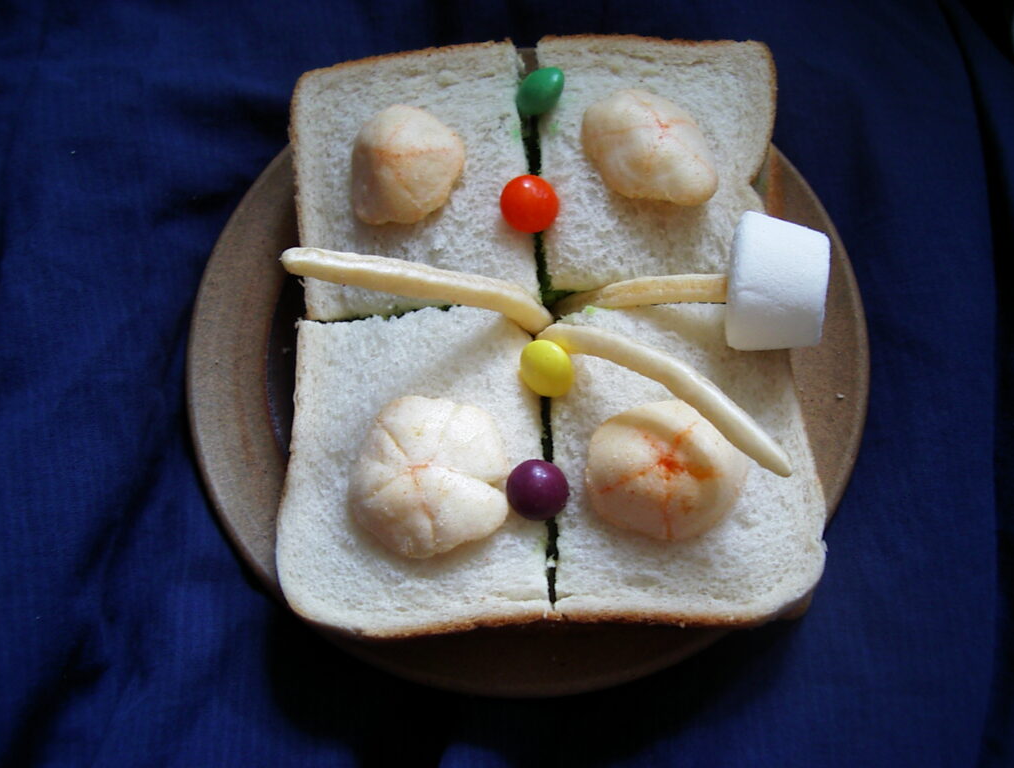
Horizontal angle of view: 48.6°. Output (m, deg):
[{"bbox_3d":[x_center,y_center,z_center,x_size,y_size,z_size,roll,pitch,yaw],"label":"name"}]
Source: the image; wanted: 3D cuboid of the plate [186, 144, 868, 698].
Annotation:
[{"bbox_3d":[0.004,-0.006,0.280,0.163,0.022,0.163,-1,74,2],"label":"plate"}]

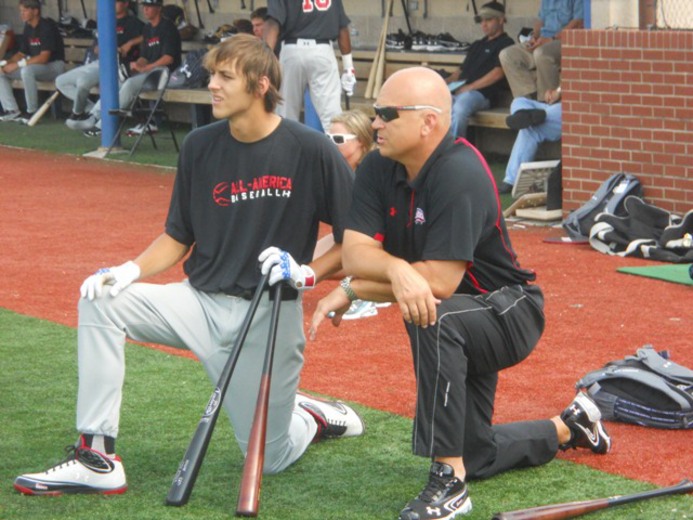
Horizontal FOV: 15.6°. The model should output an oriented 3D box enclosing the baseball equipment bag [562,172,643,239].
[{"bbox_3d":[1.540,-0.324,15.001,0.180,0.450,0.300,46,-18,-27],"label":"baseball equipment bag"}]

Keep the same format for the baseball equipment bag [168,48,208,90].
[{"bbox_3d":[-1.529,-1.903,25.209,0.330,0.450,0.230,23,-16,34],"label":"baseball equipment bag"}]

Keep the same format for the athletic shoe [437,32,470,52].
[{"bbox_3d":[0.934,-1.885,22.017,0.300,0.140,0.105,-5,7,-31],"label":"athletic shoe"}]

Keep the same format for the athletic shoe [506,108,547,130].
[{"bbox_3d":[1.283,-1.003,17.986,0.300,0.110,0.110,-12,11,-23],"label":"athletic shoe"}]

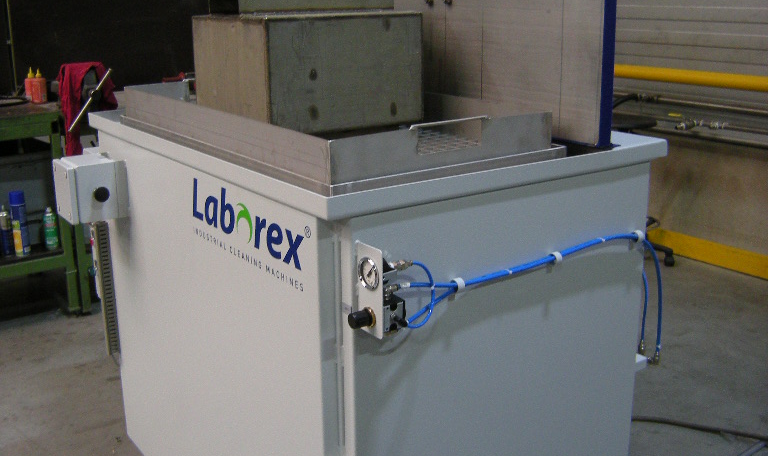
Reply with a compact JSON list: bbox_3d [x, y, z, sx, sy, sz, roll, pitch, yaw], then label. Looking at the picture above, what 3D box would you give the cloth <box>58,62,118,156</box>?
[{"bbox_3d":[-1.210,-0.470,3.413,0.190,0.400,0.200,-11,19,-34],"label":"cloth"}]

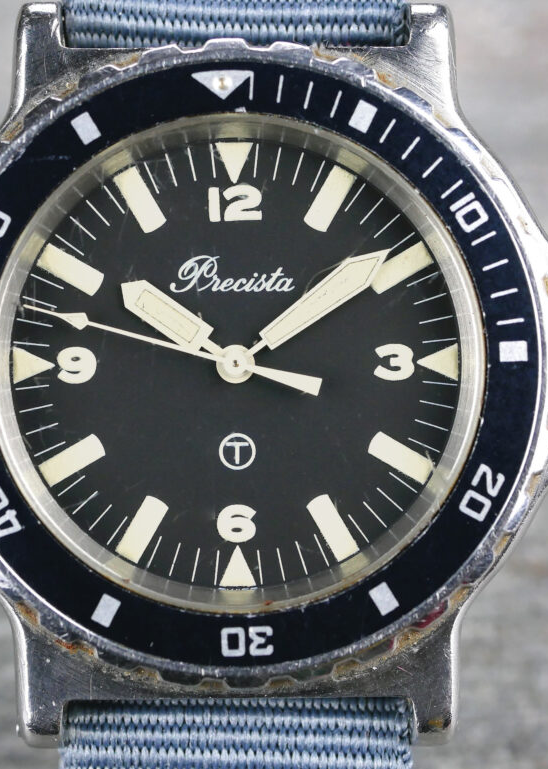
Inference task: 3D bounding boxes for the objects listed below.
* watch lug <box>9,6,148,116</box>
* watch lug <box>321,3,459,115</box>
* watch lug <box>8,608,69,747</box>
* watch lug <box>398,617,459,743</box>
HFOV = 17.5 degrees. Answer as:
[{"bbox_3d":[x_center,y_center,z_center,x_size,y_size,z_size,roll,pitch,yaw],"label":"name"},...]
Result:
[{"bbox_3d":[-0.012,-0.020,0.109,0.008,0.005,0.007,0,89,0],"label":"watch lug"},{"bbox_3d":[0.007,-0.020,0.109,0.008,0.005,0.007,0,89,0],"label":"watch lug"},{"bbox_3d":[-0.014,0.018,0.108,0.004,0.005,0.008,0,89,0],"label":"watch lug"},{"bbox_3d":[0.009,0.018,0.108,0.004,0.005,0.008,0,89,0],"label":"watch lug"}]

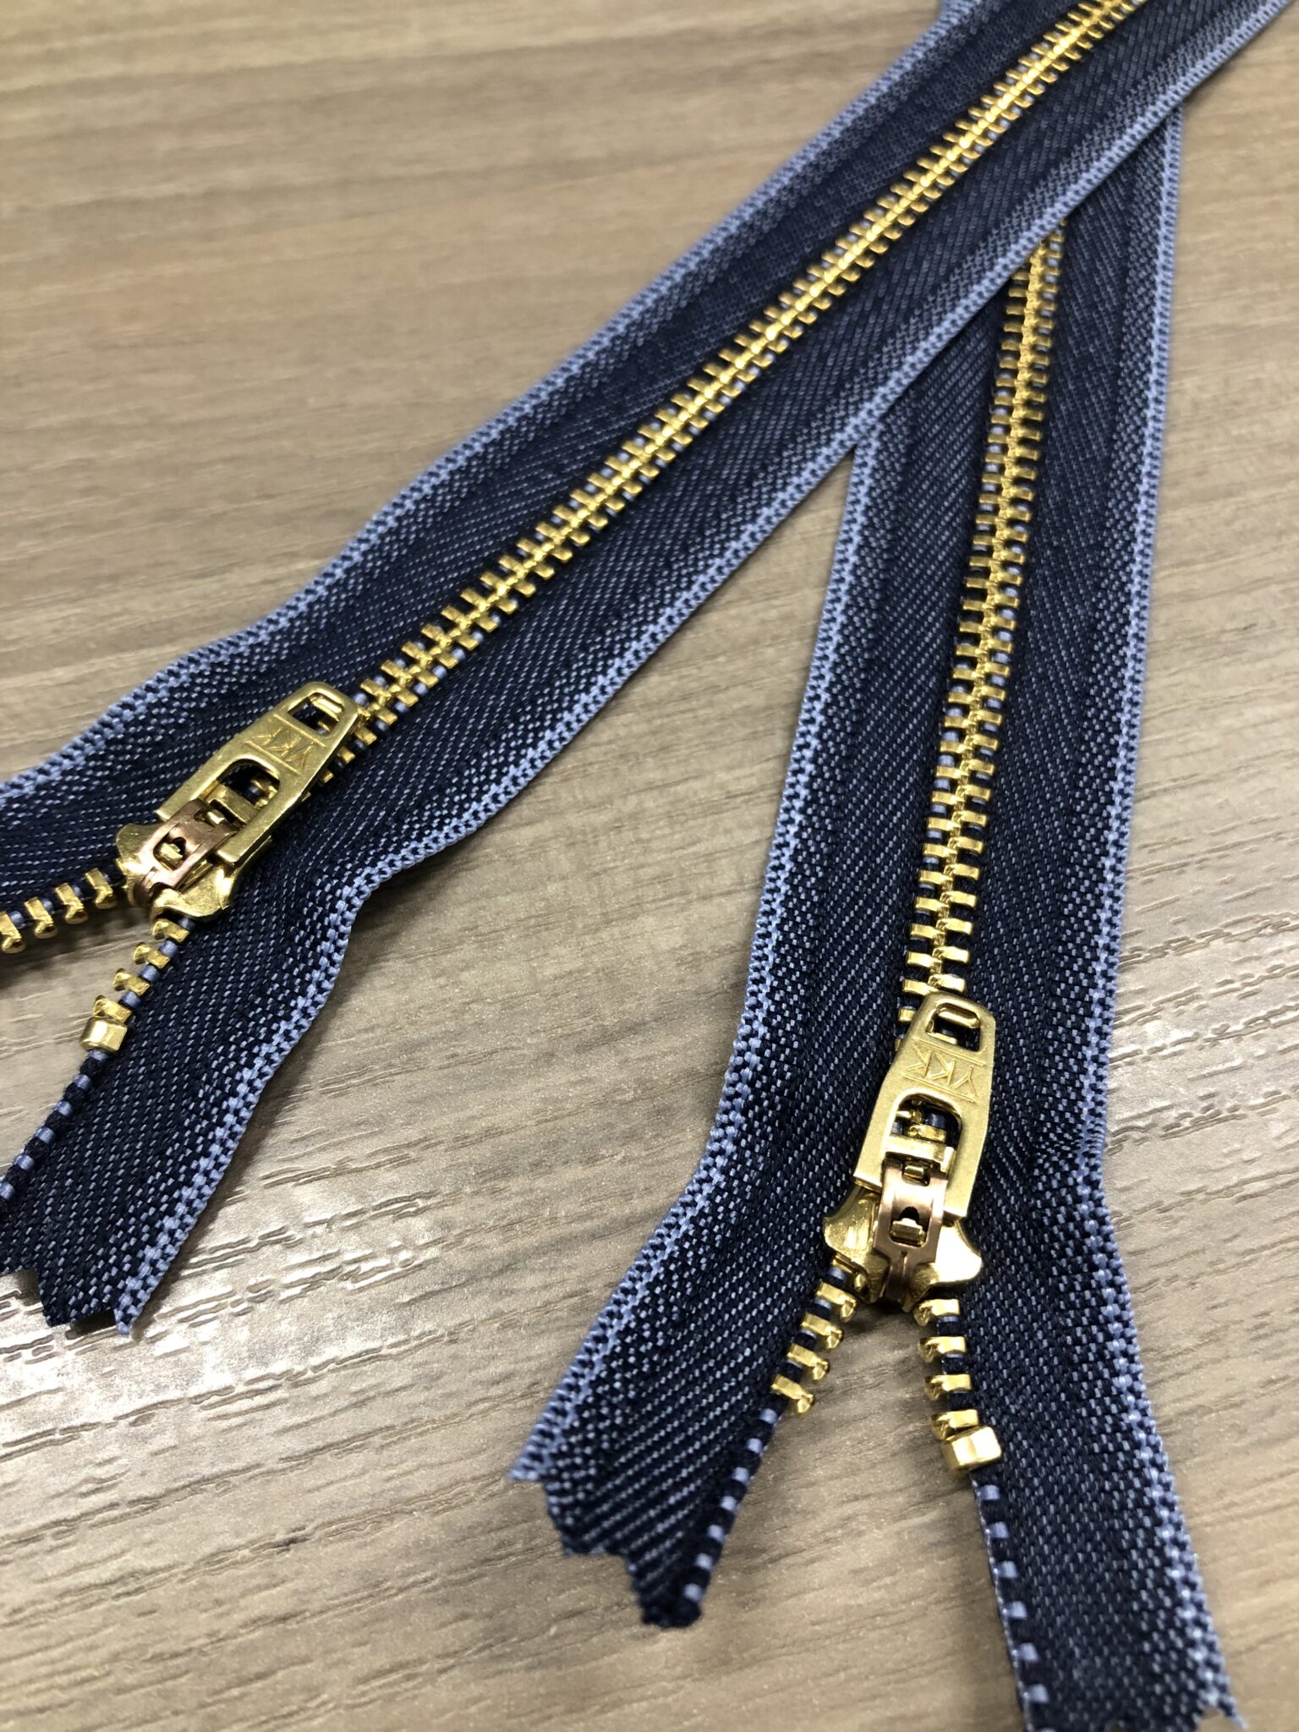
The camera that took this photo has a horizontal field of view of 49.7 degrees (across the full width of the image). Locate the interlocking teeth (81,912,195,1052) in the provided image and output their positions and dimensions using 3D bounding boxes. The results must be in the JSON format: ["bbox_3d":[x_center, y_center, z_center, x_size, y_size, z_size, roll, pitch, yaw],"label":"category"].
[{"bbox_3d":[-0.041,0.010,0.114,0.003,0.003,0.012,22,67,12],"label":"interlocking teeth"}]

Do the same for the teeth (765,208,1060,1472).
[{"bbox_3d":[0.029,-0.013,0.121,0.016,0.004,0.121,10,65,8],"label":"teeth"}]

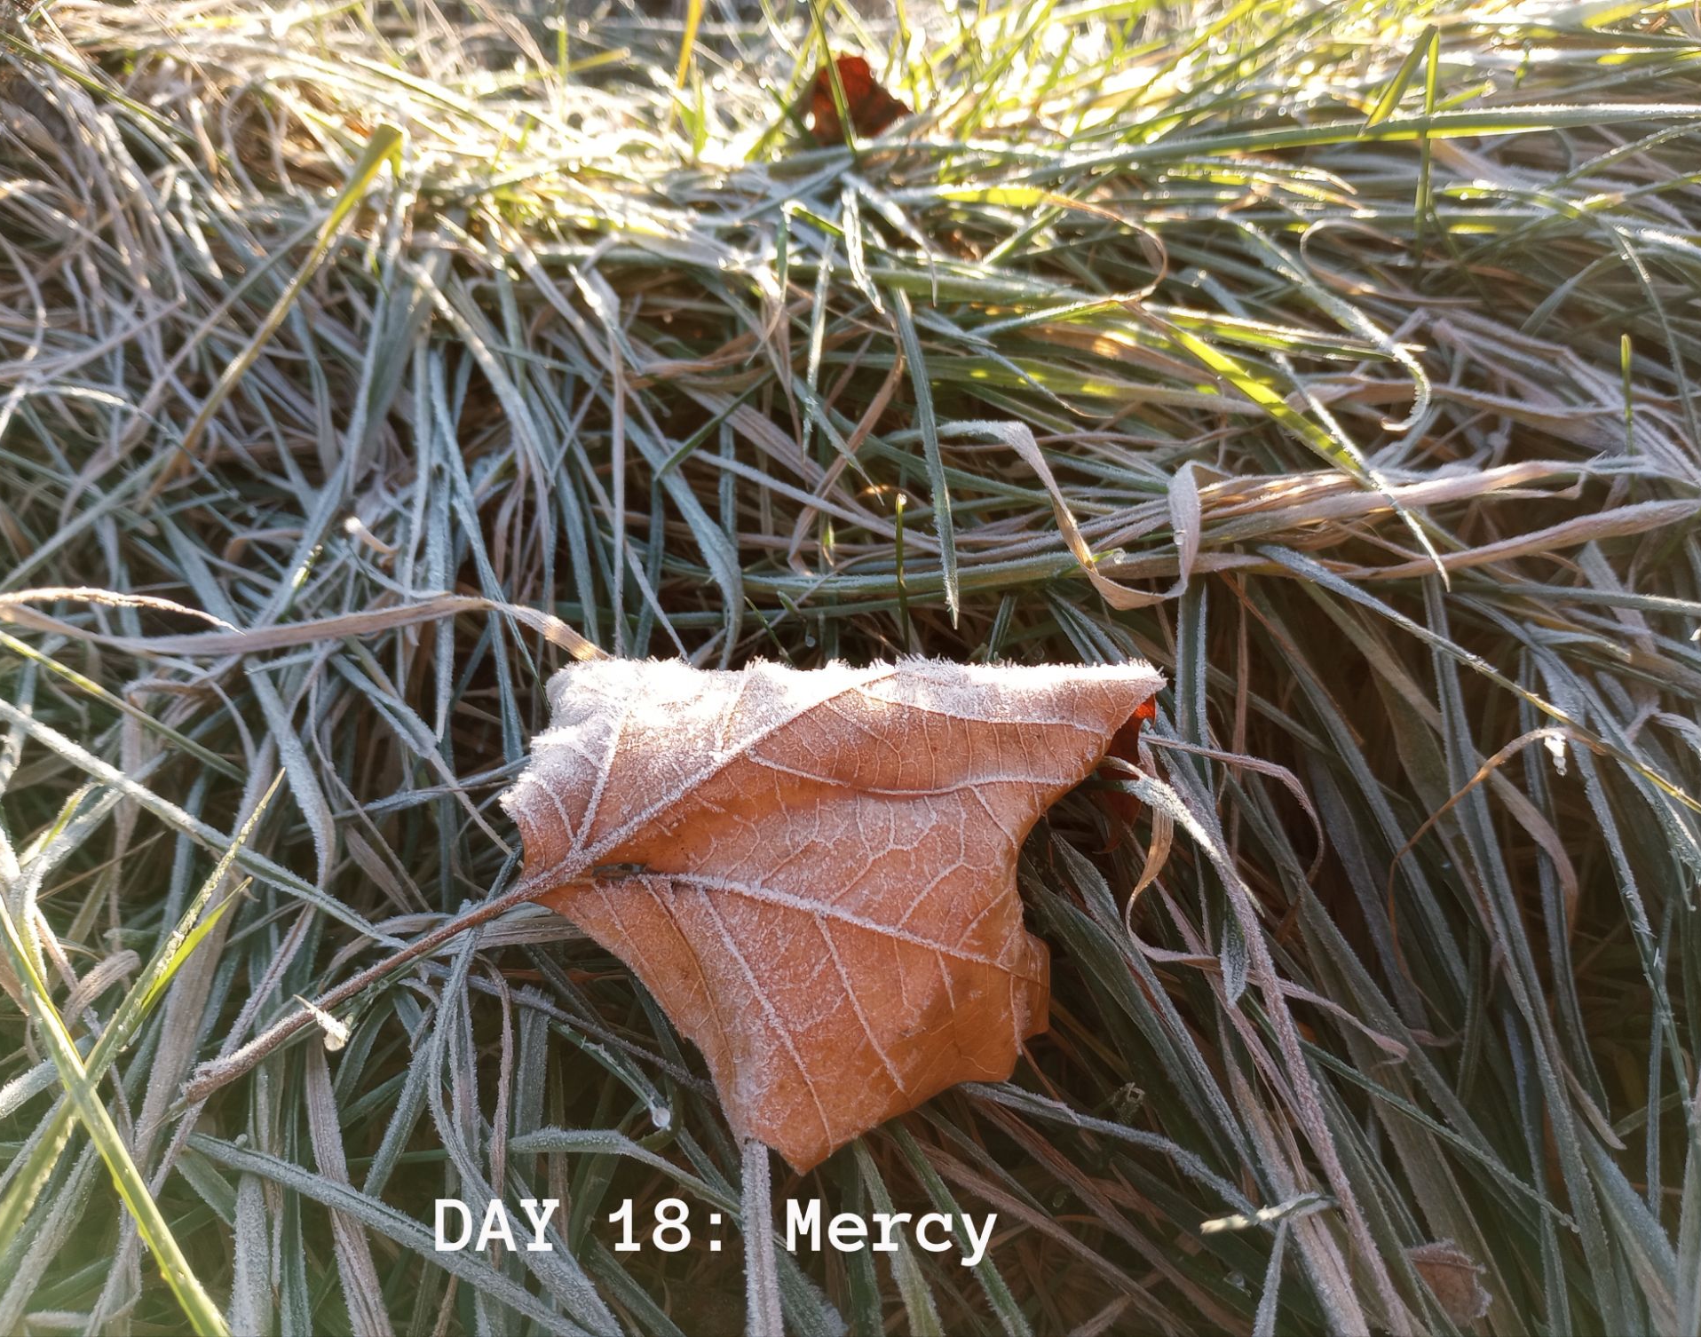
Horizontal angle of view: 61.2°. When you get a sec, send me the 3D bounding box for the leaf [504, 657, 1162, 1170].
[{"bbox_3d":[-0.003,0.044,0.280,0.127,0.050,0.097,0,42,0],"label":"leaf"}]

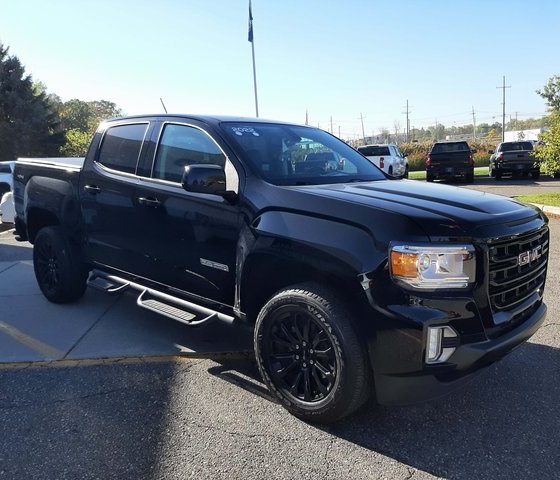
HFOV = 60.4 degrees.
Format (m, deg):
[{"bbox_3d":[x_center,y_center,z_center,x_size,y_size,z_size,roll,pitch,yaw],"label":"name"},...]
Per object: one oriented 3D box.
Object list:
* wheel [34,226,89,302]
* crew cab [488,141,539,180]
[{"bbox_3d":[-2.220,0.246,4.890,0.775,0.775,0.270,8,12,41],"label":"wheel"},{"bbox_3d":[11.500,-3.930,23.570,1.910,1.790,5.400,2,10,20],"label":"crew cab"}]

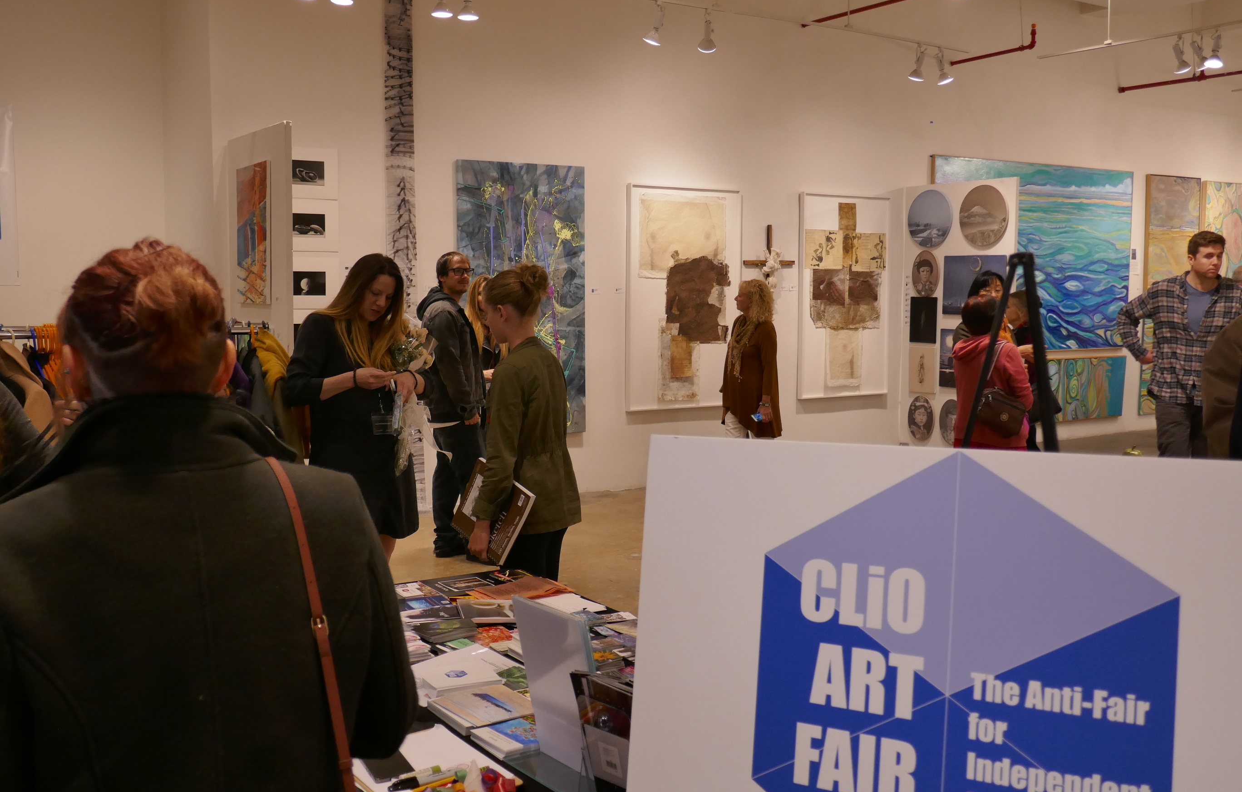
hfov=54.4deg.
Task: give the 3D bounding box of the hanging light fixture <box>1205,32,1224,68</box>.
[{"bbox_3d":[4.064,-2.370,8.270,0.130,0.255,0.145,5,7,43],"label":"hanging light fixture"}]

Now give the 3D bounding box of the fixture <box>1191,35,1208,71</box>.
[{"bbox_3d":[4.018,-2.377,8.360,0.150,0.265,0.125,2,5,21],"label":"fixture"}]

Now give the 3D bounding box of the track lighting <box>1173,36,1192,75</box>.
[{"bbox_3d":[4.013,-2.439,8.632,0.130,0.255,0.125,-1,5,-14],"label":"track lighting"}]

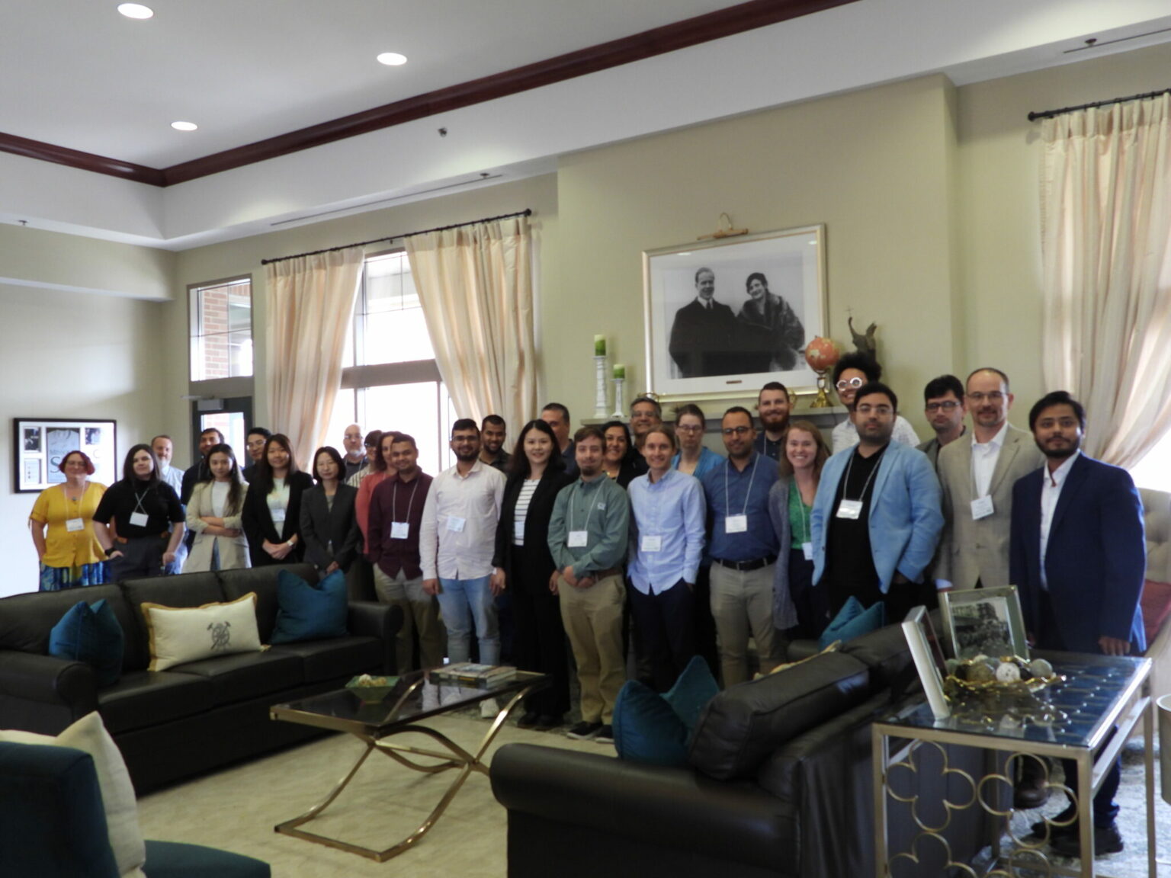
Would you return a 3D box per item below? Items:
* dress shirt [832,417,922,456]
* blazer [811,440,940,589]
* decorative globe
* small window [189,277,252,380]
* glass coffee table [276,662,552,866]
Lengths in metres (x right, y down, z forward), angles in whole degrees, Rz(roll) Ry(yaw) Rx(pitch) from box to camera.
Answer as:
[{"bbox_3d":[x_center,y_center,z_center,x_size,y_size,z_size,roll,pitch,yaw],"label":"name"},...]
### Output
[{"bbox_3d":[1.507,0.240,5.247,0.500,0.740,0.290,-2,0,19],"label":"dress shirt"},{"bbox_3d":[1.208,0.329,4.220,0.530,0.640,0.300,-2,-1,38],"label":"blazer"},{"bbox_3d":[1.425,-0.503,6.070,0.215,0.220,0.215,-2,-1,34],"label":"decorative globe"},{"bbox_3d":[-3.610,-1.088,10.080,0.980,0.980,0.100,-2,-1,33],"label":"small window"},{"bbox_3d":[-0.735,1.375,4.513,0.639,0.512,1.057,-2,0,37],"label":"glass coffee table"}]

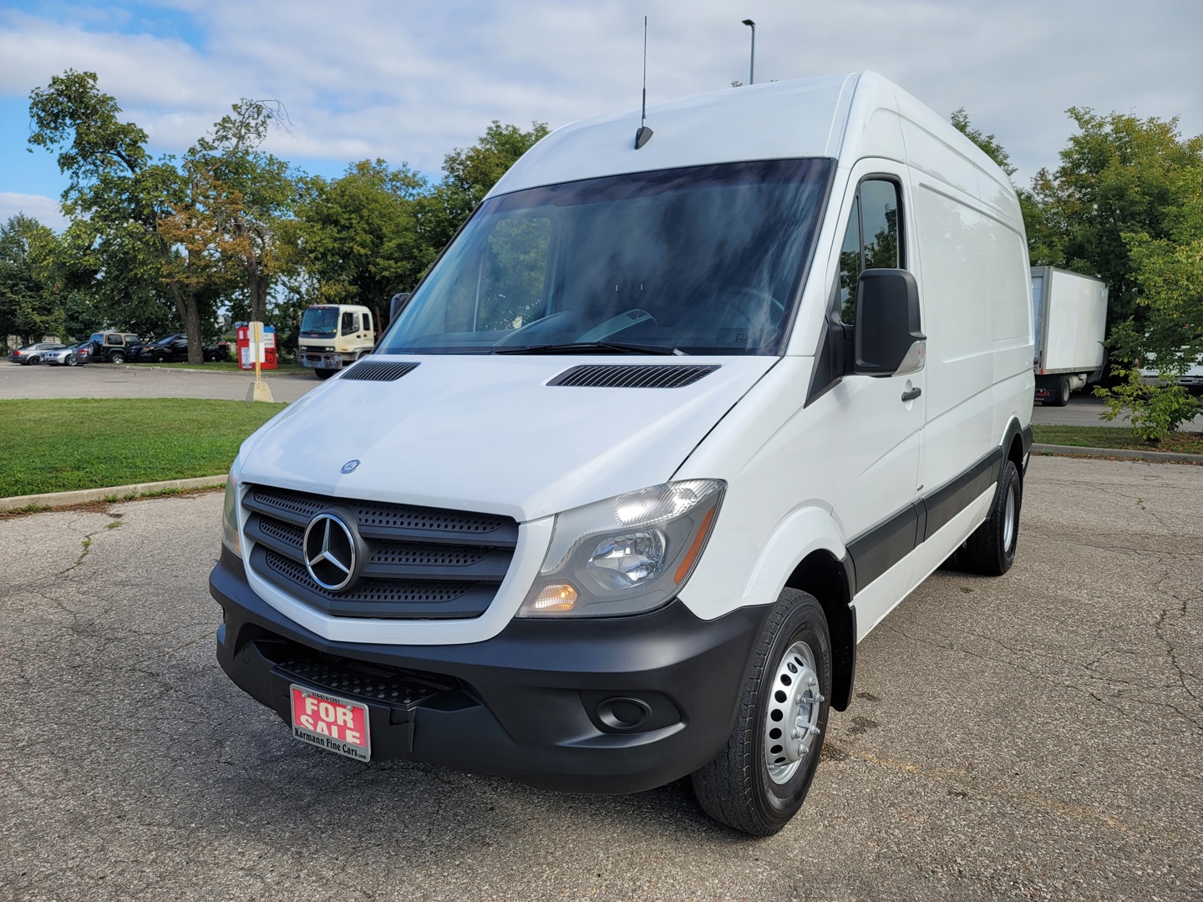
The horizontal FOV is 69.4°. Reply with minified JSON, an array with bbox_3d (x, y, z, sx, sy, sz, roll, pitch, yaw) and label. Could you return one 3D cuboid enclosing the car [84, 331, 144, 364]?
[{"bbox_3d":[-26.480,-5.720,48.850,1.690,1.800,3.900,4,8,33],"label":"car"}]

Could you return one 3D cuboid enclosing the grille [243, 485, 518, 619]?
[{"bbox_3d":[-0.683,0.280,2.359,1.090,0.335,0.160,4,4,33],"label":"grille"}]

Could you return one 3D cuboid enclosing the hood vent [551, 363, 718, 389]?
[{"bbox_3d":[0.095,-0.219,2.587,0.487,0.030,0.152,2,32,19],"label":"hood vent"}]

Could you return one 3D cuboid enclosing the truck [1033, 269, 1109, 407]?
[{"bbox_3d":[13.047,-3.329,25.863,2.480,3.580,9.300,6,10,39],"label":"truck"}]

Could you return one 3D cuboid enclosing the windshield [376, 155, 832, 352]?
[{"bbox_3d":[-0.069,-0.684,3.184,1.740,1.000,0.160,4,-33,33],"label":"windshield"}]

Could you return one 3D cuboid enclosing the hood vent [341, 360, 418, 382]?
[{"bbox_3d":[-0.793,-0.278,3.085,0.145,0.035,0.470,-33,26,-35],"label":"hood vent"}]

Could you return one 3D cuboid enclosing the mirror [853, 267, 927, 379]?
[{"bbox_3d":[0.916,-0.408,2.766,0.220,0.345,0.165,4,8,33],"label":"mirror"}]

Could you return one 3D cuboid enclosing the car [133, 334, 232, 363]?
[{"bbox_3d":[-23.370,-5.610,48.400,2.000,1.770,5.000,6,10,42],"label":"car"}]

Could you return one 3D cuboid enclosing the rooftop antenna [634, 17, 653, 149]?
[{"bbox_3d":[0.177,-1.502,3.558,0.065,0.540,0.150,5,9,34],"label":"rooftop antenna"}]

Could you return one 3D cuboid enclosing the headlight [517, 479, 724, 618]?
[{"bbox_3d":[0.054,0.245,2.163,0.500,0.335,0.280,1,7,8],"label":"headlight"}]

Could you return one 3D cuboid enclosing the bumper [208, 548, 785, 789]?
[{"bbox_3d":[-0.541,0.593,2.738,1.950,0.540,0.830,5,9,34],"label":"bumper"}]

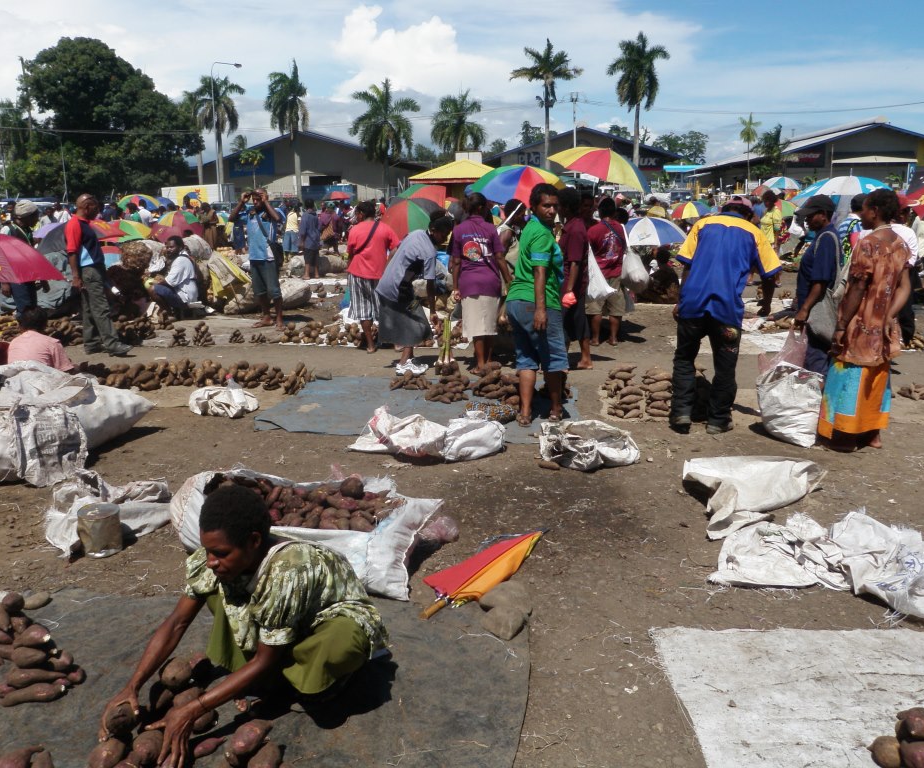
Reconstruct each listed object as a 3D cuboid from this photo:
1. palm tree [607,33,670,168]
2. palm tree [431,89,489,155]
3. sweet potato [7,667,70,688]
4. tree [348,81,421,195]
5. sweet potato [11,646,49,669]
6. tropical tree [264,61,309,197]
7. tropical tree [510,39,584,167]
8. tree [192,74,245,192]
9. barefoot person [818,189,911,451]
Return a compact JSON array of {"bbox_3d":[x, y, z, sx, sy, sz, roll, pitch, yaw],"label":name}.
[{"bbox_3d":[12.693,-18.902,61.352,4.484,13.215,4.484,0,13,0],"label":"palm tree"},{"bbox_3d":[-0.289,-19.174,69.489,4.623,10.189,4.623,0,13,0],"label":"palm tree"},{"bbox_3d":[-1.325,0.919,2.592,0.195,0.055,0.060,0,12,3],"label":"sweet potato"},{"bbox_3d":[-5.749,-17.796,63.142,5.200,10.400,5.200,-1,13,0],"label":"tree"},{"bbox_3d":[-1.439,0.910,2.755,0.133,0.068,0.070,-3,13,-13],"label":"sweet potato"},{"bbox_3d":[-12.917,-18.417,63.306,3.400,11.890,3.600,-1,13,0],"label":"tropical tree"},{"bbox_3d":[6.369,-19.004,62.411,5.300,13.190,5.300,-1,12,0],"label":"tropical tree"},{"bbox_3d":[-20.577,-20.355,71.275,4.310,11.713,4.310,0,13,0],"label":"tree"},{"bbox_3d":[2.519,-0.395,5.078,0.480,1.558,0.360,-9,15,-30],"label":"barefoot person"}]

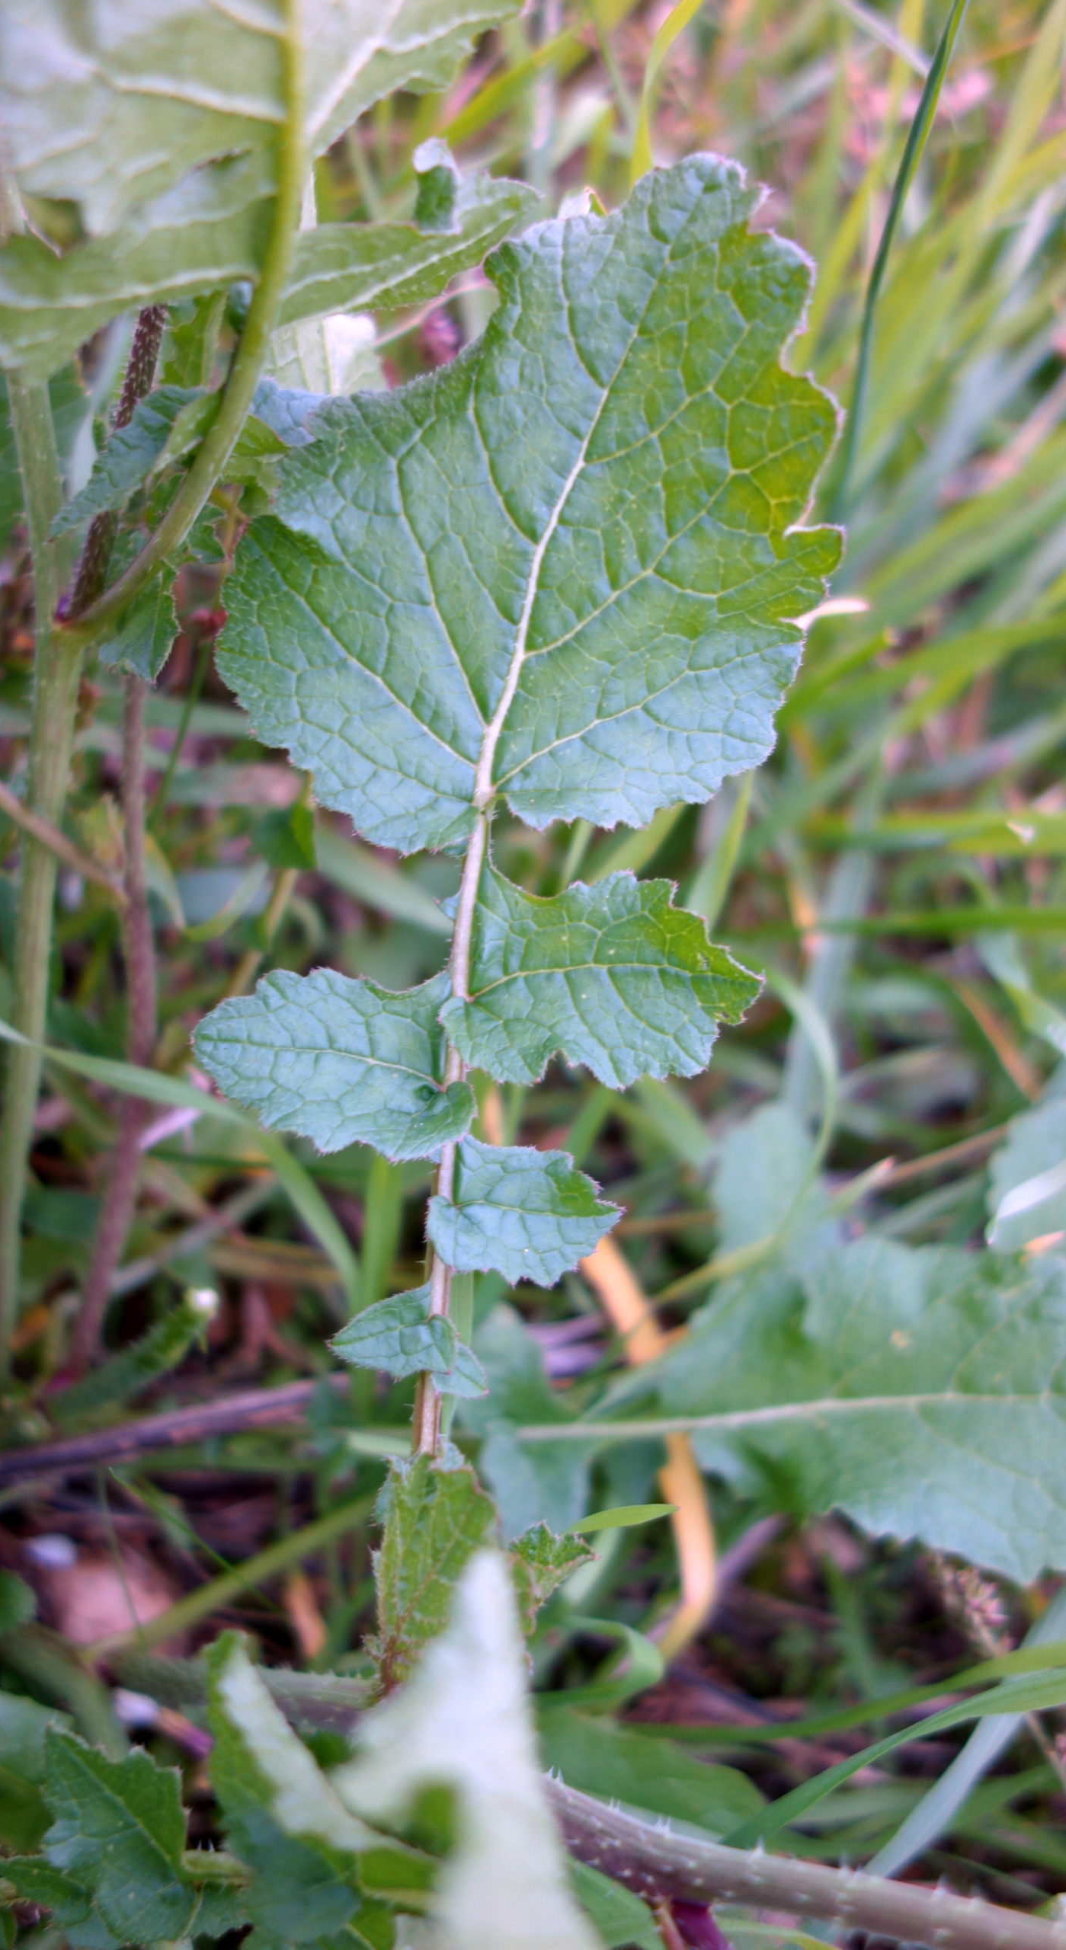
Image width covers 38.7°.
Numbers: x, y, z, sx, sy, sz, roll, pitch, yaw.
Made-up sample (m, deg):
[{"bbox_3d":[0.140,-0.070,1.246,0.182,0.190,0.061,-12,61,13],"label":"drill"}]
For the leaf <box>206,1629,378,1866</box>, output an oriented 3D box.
[{"bbox_3d":[-0.039,0.128,0.250,0.025,0.018,0.037,-21,84,-4],"label":"leaf"}]

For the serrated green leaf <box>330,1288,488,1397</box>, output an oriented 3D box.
[{"bbox_3d":[-0.021,0.062,0.255,0.027,0.010,0.018,0,76,6],"label":"serrated green leaf"}]

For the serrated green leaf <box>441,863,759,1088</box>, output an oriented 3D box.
[{"bbox_3d":[0.011,0.000,0.250,0.053,0.016,0.038,0,82,-6],"label":"serrated green leaf"}]

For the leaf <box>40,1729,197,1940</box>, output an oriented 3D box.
[{"bbox_3d":[-0.075,0.156,0.275,0.027,0.013,0.034,0,57,-7],"label":"leaf"}]

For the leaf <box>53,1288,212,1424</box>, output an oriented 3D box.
[{"bbox_3d":[-0.090,0.085,0.340,0.043,0.010,0.011,-38,73,-14],"label":"leaf"}]

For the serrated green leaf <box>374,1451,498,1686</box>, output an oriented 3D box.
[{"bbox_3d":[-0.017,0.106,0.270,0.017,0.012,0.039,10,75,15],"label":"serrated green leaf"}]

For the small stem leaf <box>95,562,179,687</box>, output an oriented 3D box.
[{"bbox_3d":[-0.068,-0.061,0.262,0.012,0.007,0.021,-14,77,-22],"label":"small stem leaf"}]

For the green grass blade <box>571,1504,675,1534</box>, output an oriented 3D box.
[{"bbox_3d":[0.015,0.093,0.260,0.019,0.004,0.003,-14,69,-6],"label":"green grass blade"}]

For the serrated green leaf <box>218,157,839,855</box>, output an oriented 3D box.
[{"bbox_3d":[-0.001,-0.079,0.255,0.098,0.128,0.028,18,-5,4],"label":"serrated green leaf"}]

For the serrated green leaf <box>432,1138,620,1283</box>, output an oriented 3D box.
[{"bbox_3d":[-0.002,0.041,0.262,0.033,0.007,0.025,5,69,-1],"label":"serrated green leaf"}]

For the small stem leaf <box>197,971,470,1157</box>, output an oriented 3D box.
[{"bbox_3d":[-0.033,0.015,0.250,0.047,0.014,0.031,9,79,5],"label":"small stem leaf"}]

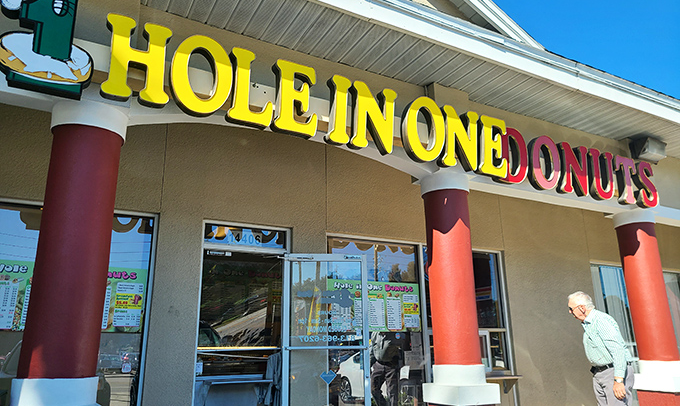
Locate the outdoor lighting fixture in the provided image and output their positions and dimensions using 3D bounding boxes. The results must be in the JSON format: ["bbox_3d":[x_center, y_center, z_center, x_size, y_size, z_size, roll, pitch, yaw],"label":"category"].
[{"bbox_3d":[3.704,-0.614,6.116,0.365,0.230,0.225,8,-19,-28],"label":"outdoor lighting fixture"}]

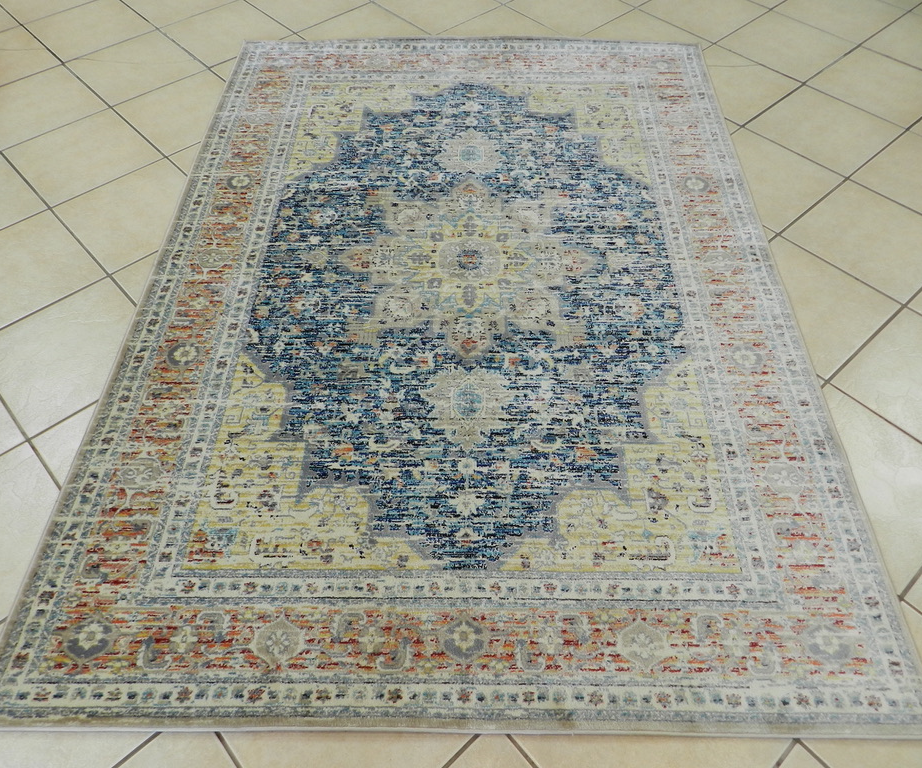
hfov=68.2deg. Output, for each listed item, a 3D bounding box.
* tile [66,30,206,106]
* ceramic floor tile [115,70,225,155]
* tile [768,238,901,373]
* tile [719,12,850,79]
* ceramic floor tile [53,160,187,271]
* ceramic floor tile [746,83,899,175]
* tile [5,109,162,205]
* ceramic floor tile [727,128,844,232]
[{"bbox_3d":[-1.085,-1.059,2.279,0.338,0.010,0.338,-37,62,-23],"label":"tile"},{"bbox_3d":[-0.848,-0.852,2.130,0.338,0.010,0.338,-37,62,-23],"label":"ceramic floor tile"},{"bbox_3d":[0.825,-0.196,1.655,0.338,0.010,0.338,-37,62,-23],"label":"tile"},{"bbox_3d":[1.125,-1.168,2.352,0.338,0.010,0.338,-37,62,-23],"label":"tile"},{"bbox_3d":[-0.870,-0.464,1.851,0.338,0.010,0.338,-37,62,-23],"label":"ceramic floor tile"},{"bbox_3d":[1.103,-0.772,2.067,0.338,0.010,0.338,-37,62,-23],"label":"ceramic floor tile"},{"bbox_3d":[-1.108,-0.669,2.000,0.338,0.010,0.338,-37,62,-23],"label":"tile"},{"bbox_3d":[0.847,-0.584,1.933,0.338,0.010,0.338,-37,62,-23],"label":"ceramic floor tile"}]

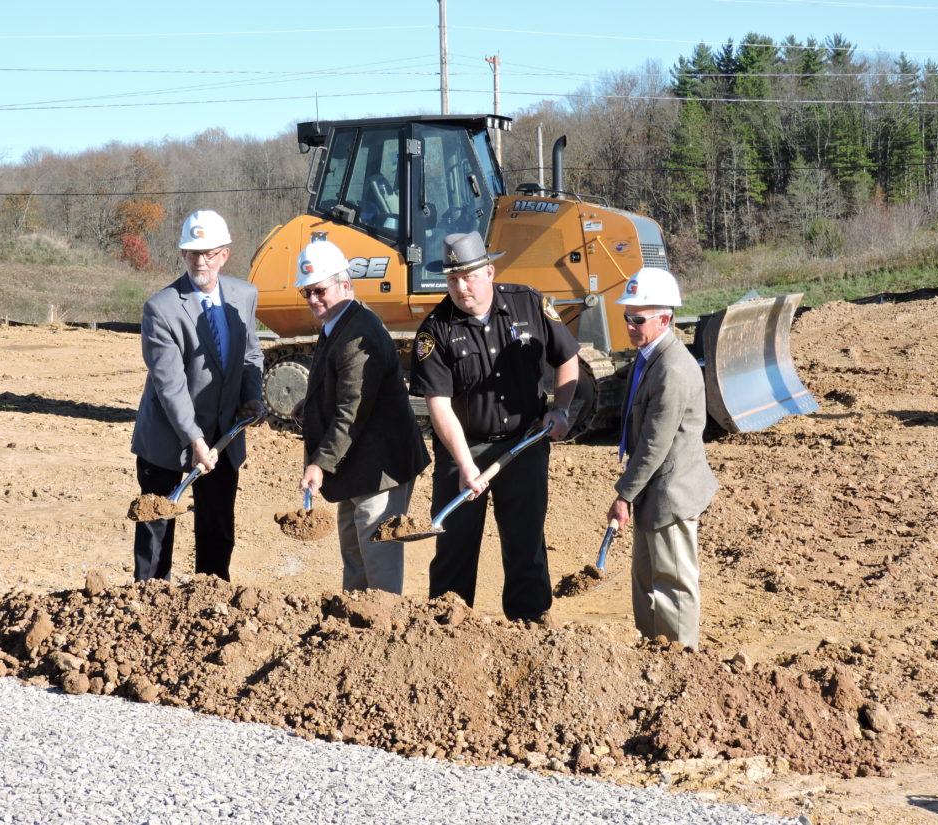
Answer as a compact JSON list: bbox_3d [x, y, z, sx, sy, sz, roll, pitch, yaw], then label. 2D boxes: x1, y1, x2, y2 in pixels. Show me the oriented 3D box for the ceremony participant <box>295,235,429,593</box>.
[{"bbox_3d":[-0.510,0.038,11.300,0.560,1.730,0.550,-3,5,-31],"label":"ceremony participant"}]

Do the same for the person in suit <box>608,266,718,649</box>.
[{"bbox_3d":[0.849,0.214,10.400,0.460,1.700,0.500,-3,5,-28],"label":"person in suit"}]

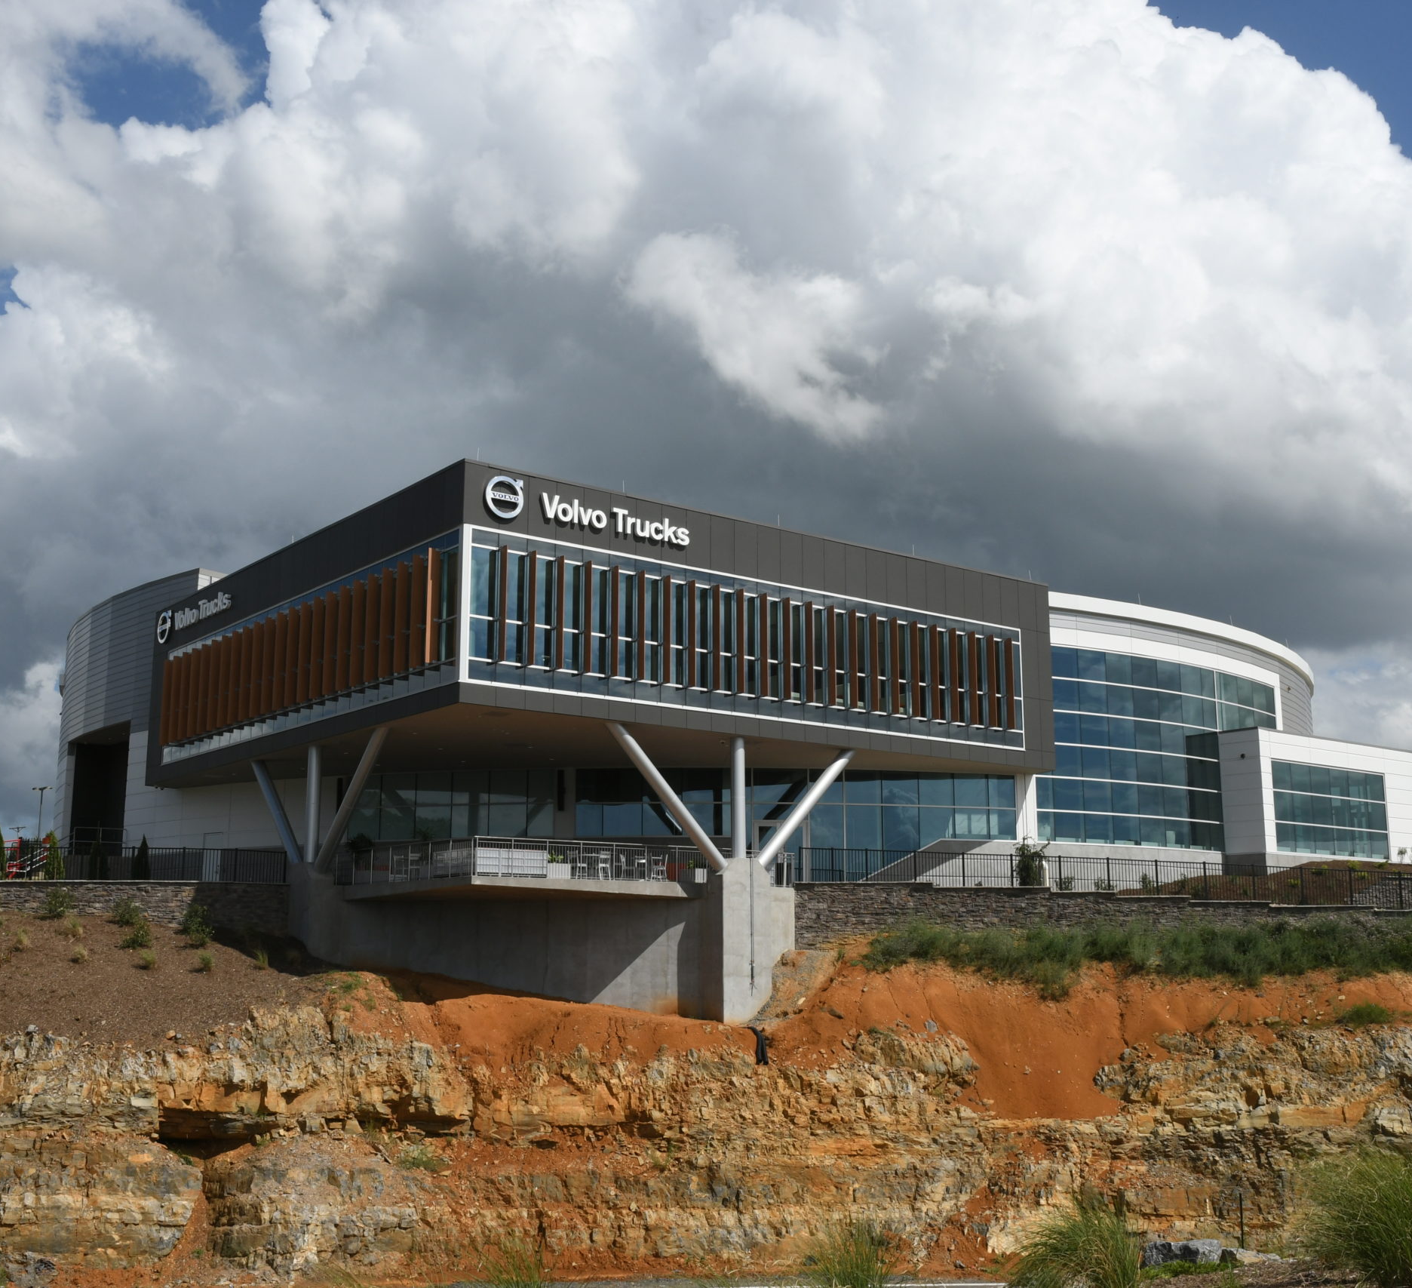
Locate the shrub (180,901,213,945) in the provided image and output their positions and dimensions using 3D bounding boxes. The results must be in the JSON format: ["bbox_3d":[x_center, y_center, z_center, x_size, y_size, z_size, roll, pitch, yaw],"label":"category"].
[{"bbox_3d":[-16.320,8.936,51.500,1.000,1.350,1.000,0,-12,0],"label":"shrub"}]

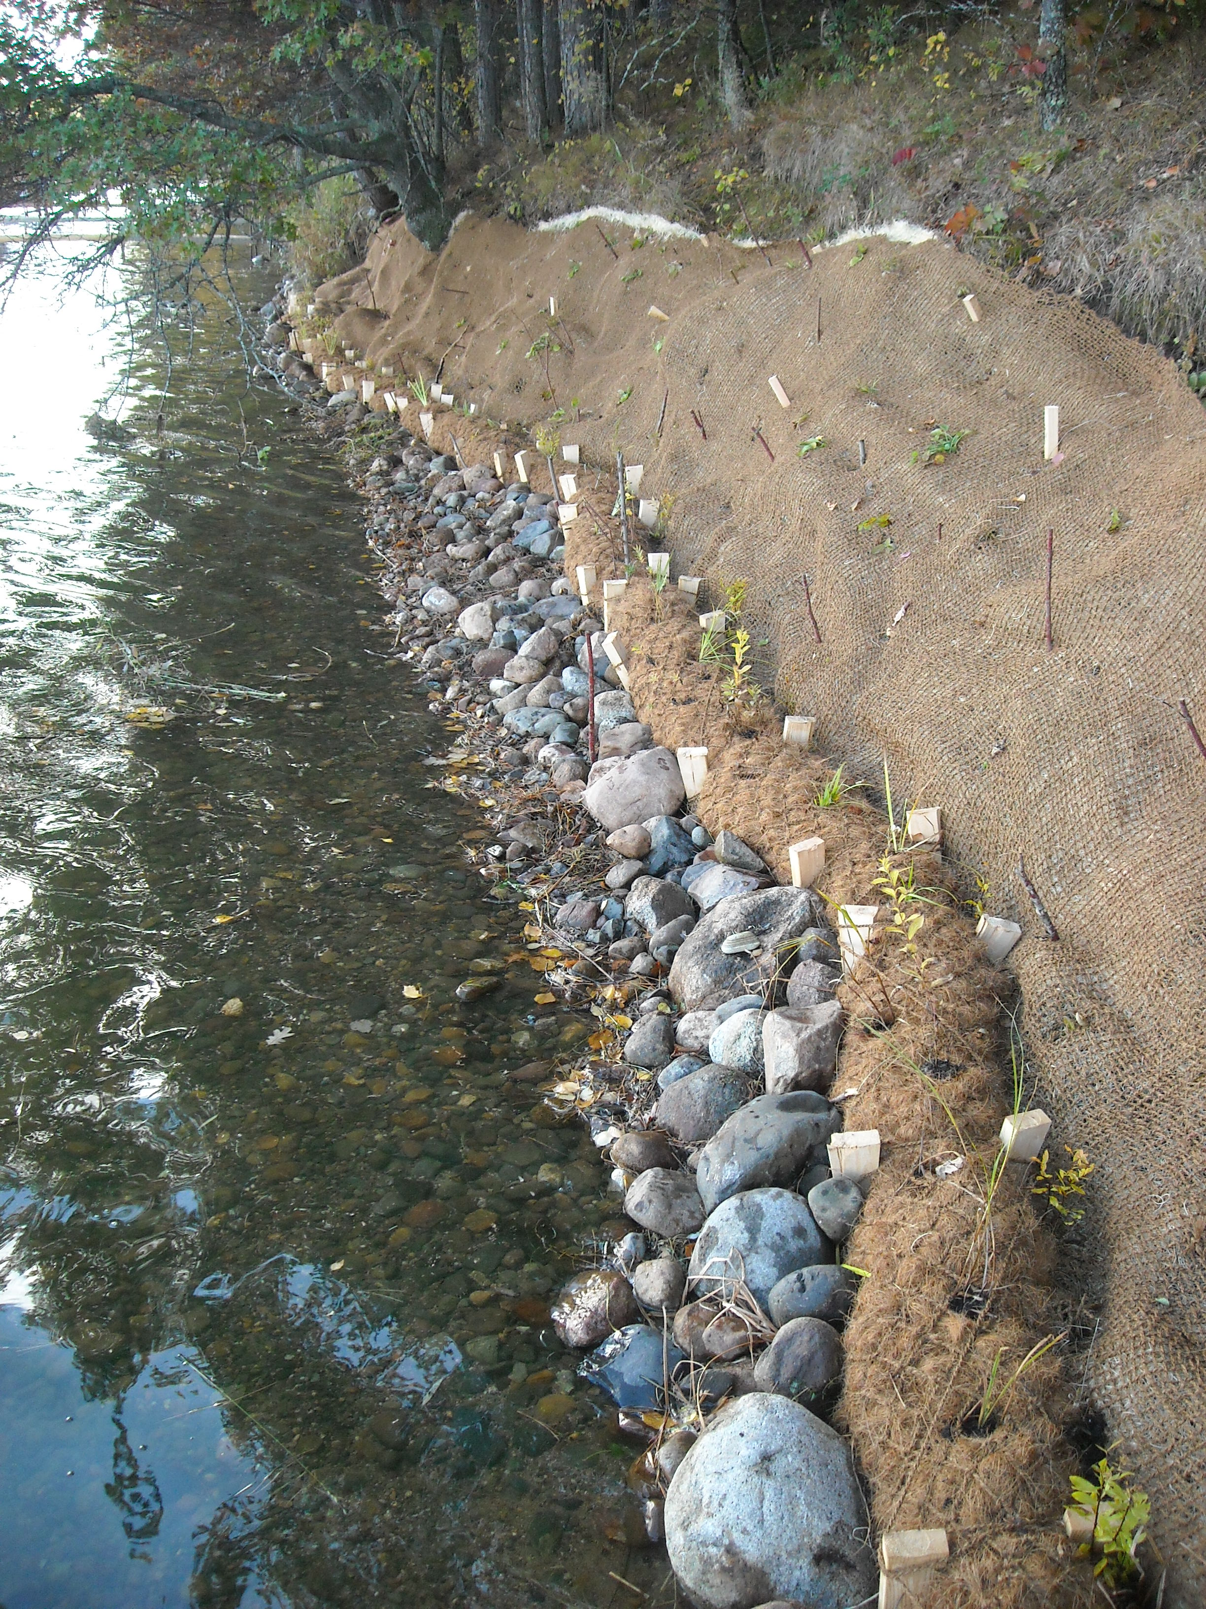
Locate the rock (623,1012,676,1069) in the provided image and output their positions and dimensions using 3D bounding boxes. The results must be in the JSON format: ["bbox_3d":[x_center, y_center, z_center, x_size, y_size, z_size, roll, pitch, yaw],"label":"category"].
[{"bbox_3d":[0.104,0.524,3.601,0.120,0.120,0.130,0,21,0],"label":"rock"}]

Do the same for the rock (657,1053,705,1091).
[{"bbox_3d":[0.179,0.609,3.674,0.123,0.085,0.086,-14,25,-32],"label":"rock"}]

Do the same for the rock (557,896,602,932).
[{"bbox_3d":[-0.064,0.302,4.483,0.130,0.085,0.105,-11,23,-28],"label":"rock"}]

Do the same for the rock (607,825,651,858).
[{"bbox_3d":[0.080,0.109,4.855,0.130,0.095,0.115,-4,21,-9],"label":"rock"}]

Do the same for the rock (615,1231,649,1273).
[{"bbox_3d":[0.054,0.817,2.983,0.062,0.060,0.070,0,21,0],"label":"rock"}]

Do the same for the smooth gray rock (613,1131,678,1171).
[{"bbox_3d":[0.089,0.735,3.428,0.149,0.087,0.106,4,21,9],"label":"smooth gray rock"}]

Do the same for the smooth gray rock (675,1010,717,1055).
[{"bbox_3d":[0.212,0.506,3.592,0.110,0.100,0.115,0,21,0],"label":"smooth gray rock"}]

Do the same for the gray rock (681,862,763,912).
[{"bbox_3d":[0.317,0.218,4.423,0.215,0.110,0.165,-7,22,-19],"label":"gray rock"}]

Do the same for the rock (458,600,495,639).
[{"bbox_3d":[-0.583,-0.838,7.433,0.172,0.165,0.158,0,21,0],"label":"rock"}]

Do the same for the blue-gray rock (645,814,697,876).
[{"bbox_3d":[0.192,0.120,4.711,0.160,0.160,0.200,-4,21,-9],"label":"blue-gray rock"}]

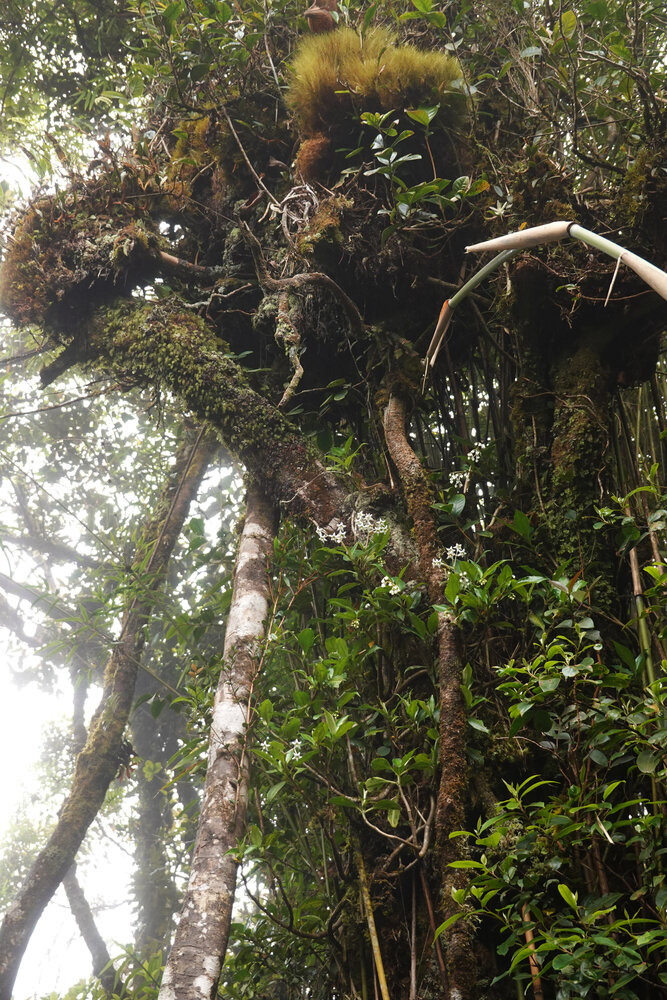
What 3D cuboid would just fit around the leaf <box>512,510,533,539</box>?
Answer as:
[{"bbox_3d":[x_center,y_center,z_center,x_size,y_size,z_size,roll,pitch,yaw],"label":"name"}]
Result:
[{"bbox_3d":[0.526,0.068,3.400,0.047,0.091,0.016,-27,-14,2],"label":"leaf"}]

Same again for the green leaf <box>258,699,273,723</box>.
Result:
[{"bbox_3d":[-0.178,0.551,3.200,0.039,0.069,0.016,-1,-14,-4],"label":"green leaf"}]

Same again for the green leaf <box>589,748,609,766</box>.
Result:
[{"bbox_3d":[0.650,0.632,3.000,0.062,0.033,0.016,42,-9,14],"label":"green leaf"}]

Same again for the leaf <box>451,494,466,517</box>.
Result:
[{"bbox_3d":[0.338,0.015,3.300,0.043,0.067,0.016,11,-14,8],"label":"leaf"}]

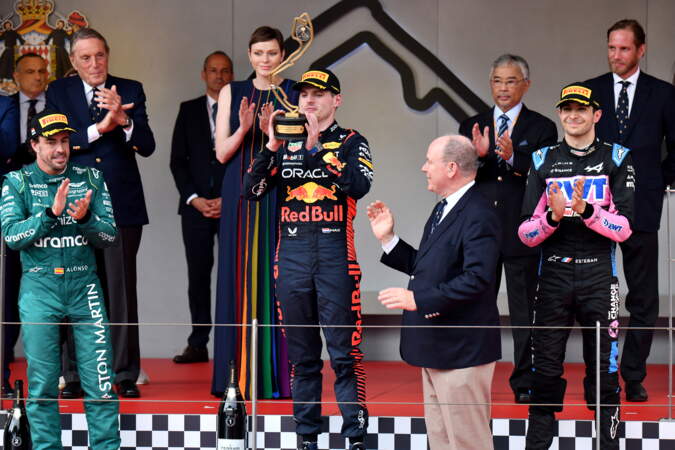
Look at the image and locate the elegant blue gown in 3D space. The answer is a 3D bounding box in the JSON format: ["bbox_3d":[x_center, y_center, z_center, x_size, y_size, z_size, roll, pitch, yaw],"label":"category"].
[{"bbox_3d":[-0.395,0.068,19.700,0.470,1.601,0.380,0,1,3],"label":"elegant blue gown"}]

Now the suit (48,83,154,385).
[{"bbox_3d":[-1.183,0.022,19.700,0.550,1.551,0.430,0,1,0],"label":"suit"}]

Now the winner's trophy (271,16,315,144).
[{"bbox_3d":[-0.207,-0.683,18.100,0.200,0.588,0.150,0,1,6],"label":"winner's trophy"}]

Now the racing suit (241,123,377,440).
[{"bbox_3d":[-0.140,0.259,18.350,0.570,1.491,0.440,0,1,14],"label":"racing suit"}]

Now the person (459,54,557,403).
[{"bbox_3d":[0.843,0.017,19.400,0.490,1.715,0.460,0,1,14],"label":"person"}]

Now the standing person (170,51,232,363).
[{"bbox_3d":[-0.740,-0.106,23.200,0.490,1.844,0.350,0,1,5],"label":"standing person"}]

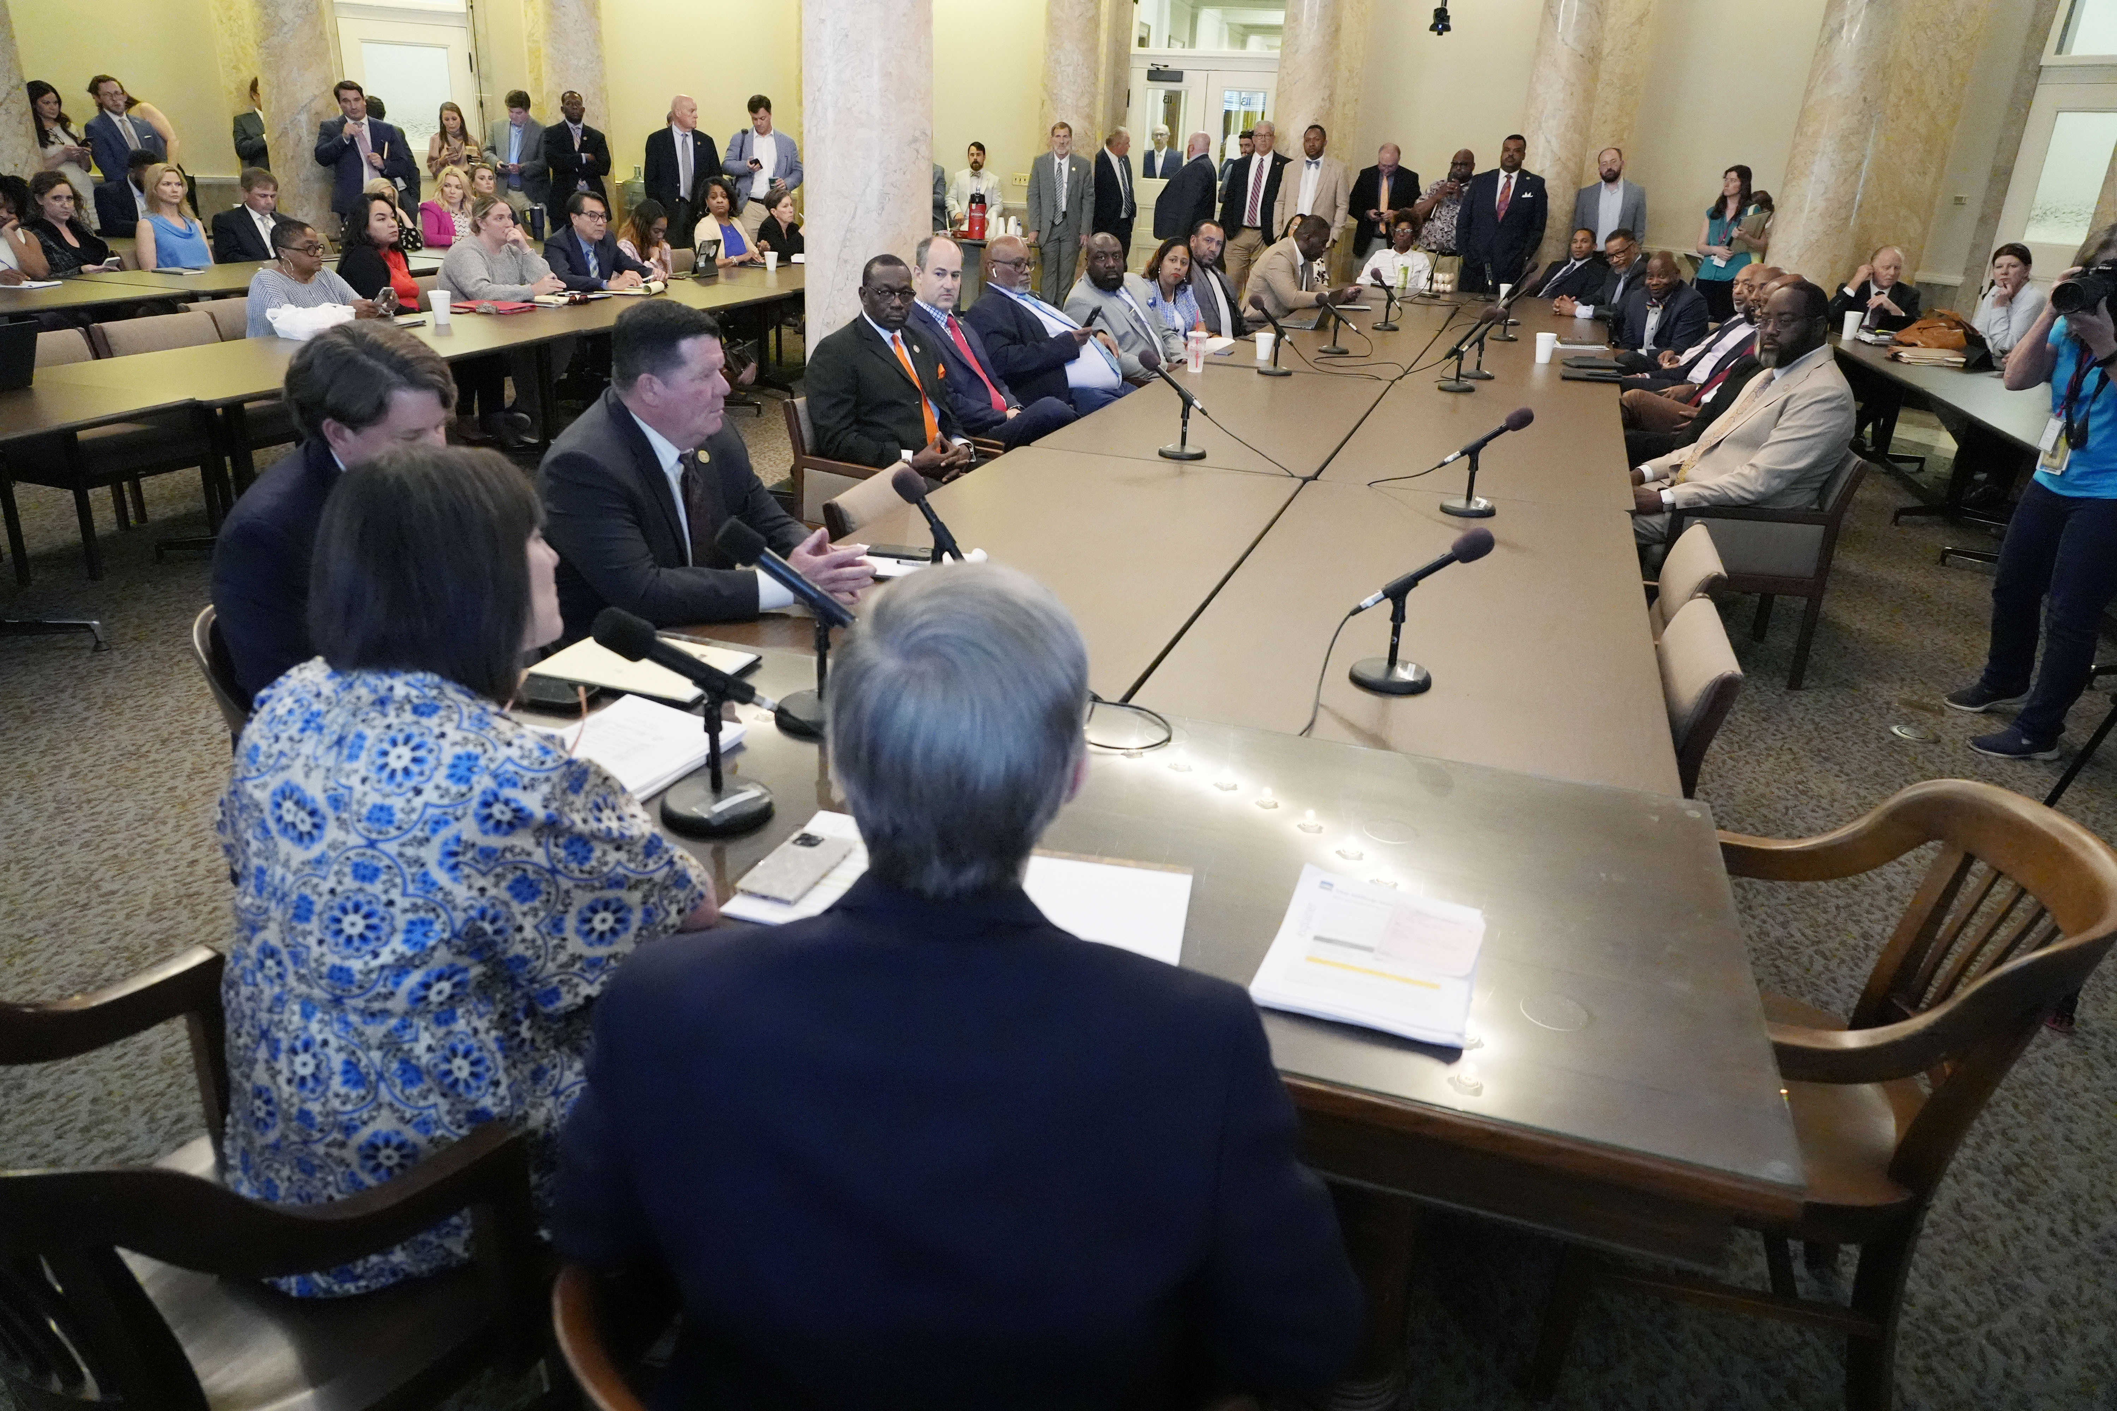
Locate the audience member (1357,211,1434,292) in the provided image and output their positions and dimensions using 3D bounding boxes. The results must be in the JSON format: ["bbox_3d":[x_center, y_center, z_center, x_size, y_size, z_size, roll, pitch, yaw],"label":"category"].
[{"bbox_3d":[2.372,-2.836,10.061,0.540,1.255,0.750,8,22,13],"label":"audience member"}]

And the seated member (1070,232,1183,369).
[{"bbox_3d":[0.367,-1.387,6.166,0.800,1.260,0.600,16,25,30],"label":"seated member"}]

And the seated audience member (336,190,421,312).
[{"bbox_3d":[-3.210,-1.919,7.128,0.820,1.261,0.500,10,22,17],"label":"seated audience member"}]

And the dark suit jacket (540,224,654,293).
[{"bbox_3d":[-2.575,-2.371,8.002,0.500,0.620,0.560,11,23,20],"label":"dark suit jacket"}]

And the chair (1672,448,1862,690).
[{"bbox_3d":[2.304,-0.555,4.919,0.600,0.800,0.600,6,22,10],"label":"chair"}]

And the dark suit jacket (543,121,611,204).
[{"bbox_3d":[-3.813,-4.278,11.297,0.530,0.770,0.330,-5,23,-17],"label":"dark suit jacket"}]

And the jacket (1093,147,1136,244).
[{"bbox_3d":[0.457,-4.094,11.300,0.500,0.700,0.330,-16,28,-39],"label":"jacket"}]

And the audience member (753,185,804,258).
[{"bbox_3d":[-1.821,-3.151,10.397,0.800,1.204,0.500,12,24,22],"label":"audience member"}]

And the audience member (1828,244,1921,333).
[{"bbox_3d":[5.167,-2.294,9.079,0.560,1.279,0.780,13,23,24],"label":"audience member"}]

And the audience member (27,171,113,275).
[{"bbox_3d":[-5.406,-2.355,7.995,0.800,1.243,0.500,14,24,27],"label":"audience member"}]

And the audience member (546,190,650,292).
[{"bbox_3d":[-2.608,-2.335,8.287,0.820,1.279,0.600,11,23,21],"label":"audience member"}]

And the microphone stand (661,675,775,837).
[{"bbox_3d":[-0.459,0.051,1.888,0.152,0.187,0.152,-1,22,-10],"label":"microphone stand"}]

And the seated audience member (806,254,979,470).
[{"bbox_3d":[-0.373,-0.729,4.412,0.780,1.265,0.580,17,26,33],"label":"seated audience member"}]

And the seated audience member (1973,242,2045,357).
[{"bbox_3d":[5.604,-2.156,8.697,0.780,1.318,0.550,-6,23,-21],"label":"seated audience member"}]

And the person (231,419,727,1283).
[{"bbox_3d":[-0.669,0.318,1.709,0.540,1.281,0.760,18,26,34],"label":"person"}]

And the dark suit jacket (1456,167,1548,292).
[{"bbox_3d":[3.073,-3.278,9.733,0.600,0.800,0.340,12,24,23],"label":"dark suit jacket"}]

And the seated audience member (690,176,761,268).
[{"bbox_3d":[-2.338,-3.017,9.980,0.800,1.334,0.550,21,28,39],"label":"seated audience member"}]

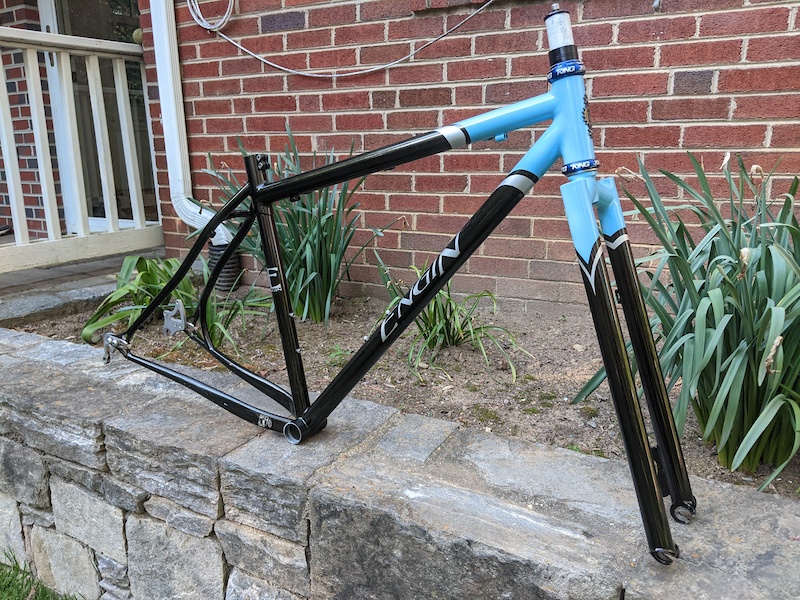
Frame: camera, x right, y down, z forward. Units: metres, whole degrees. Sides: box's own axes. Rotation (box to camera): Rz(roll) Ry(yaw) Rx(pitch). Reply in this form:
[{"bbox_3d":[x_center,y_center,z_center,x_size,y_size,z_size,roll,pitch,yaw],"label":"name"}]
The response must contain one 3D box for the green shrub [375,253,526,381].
[{"bbox_3d":[0.128,0.006,1.571,0.370,0.235,0.370,1,14,7],"label":"green shrub"}]

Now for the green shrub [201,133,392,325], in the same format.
[{"bbox_3d":[-0.289,-0.219,1.918,0.540,0.570,0.440,-3,15,-9],"label":"green shrub"}]

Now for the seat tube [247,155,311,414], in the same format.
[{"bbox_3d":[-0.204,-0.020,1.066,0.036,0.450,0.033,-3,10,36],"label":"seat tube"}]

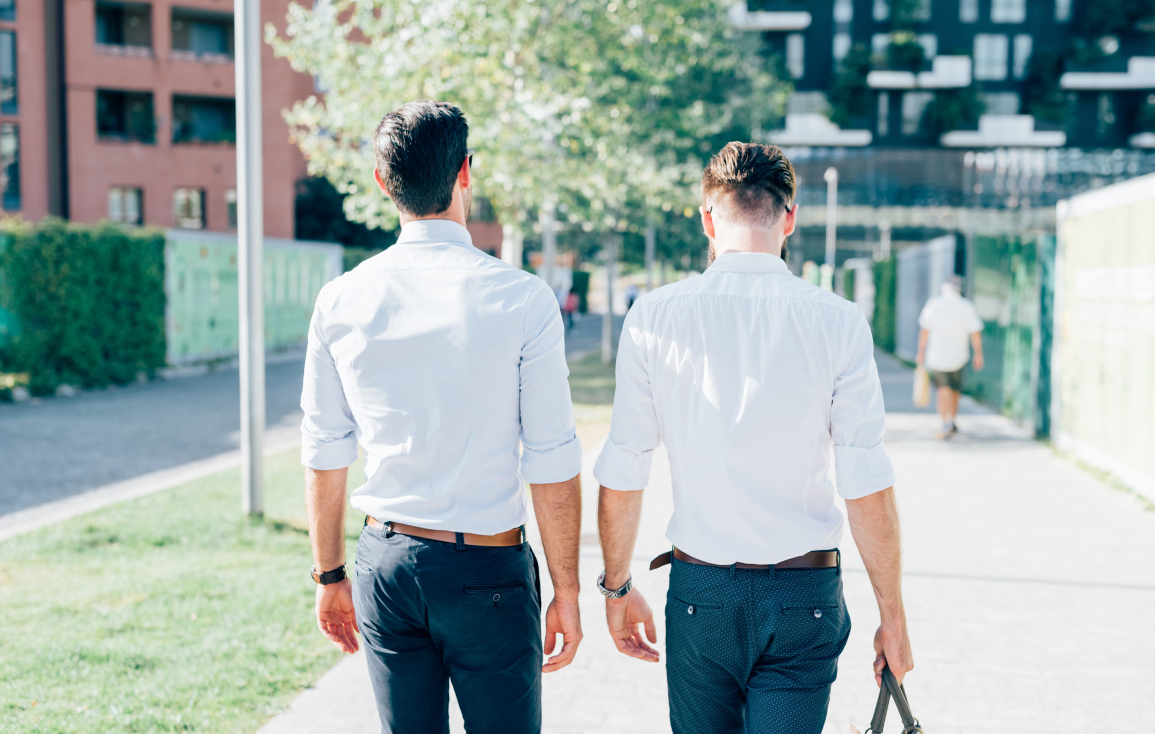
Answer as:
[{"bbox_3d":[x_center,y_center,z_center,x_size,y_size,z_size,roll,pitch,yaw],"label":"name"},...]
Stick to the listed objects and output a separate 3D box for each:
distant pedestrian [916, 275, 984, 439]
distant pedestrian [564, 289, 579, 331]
[{"bbox_3d":[3.953,-0.110,17.000,0.670,1.730,0.420,1,3,7],"label":"distant pedestrian"},{"bbox_3d":[-0.244,-2.215,62.000,0.520,1.620,0.380,1,3,8],"label":"distant pedestrian"}]

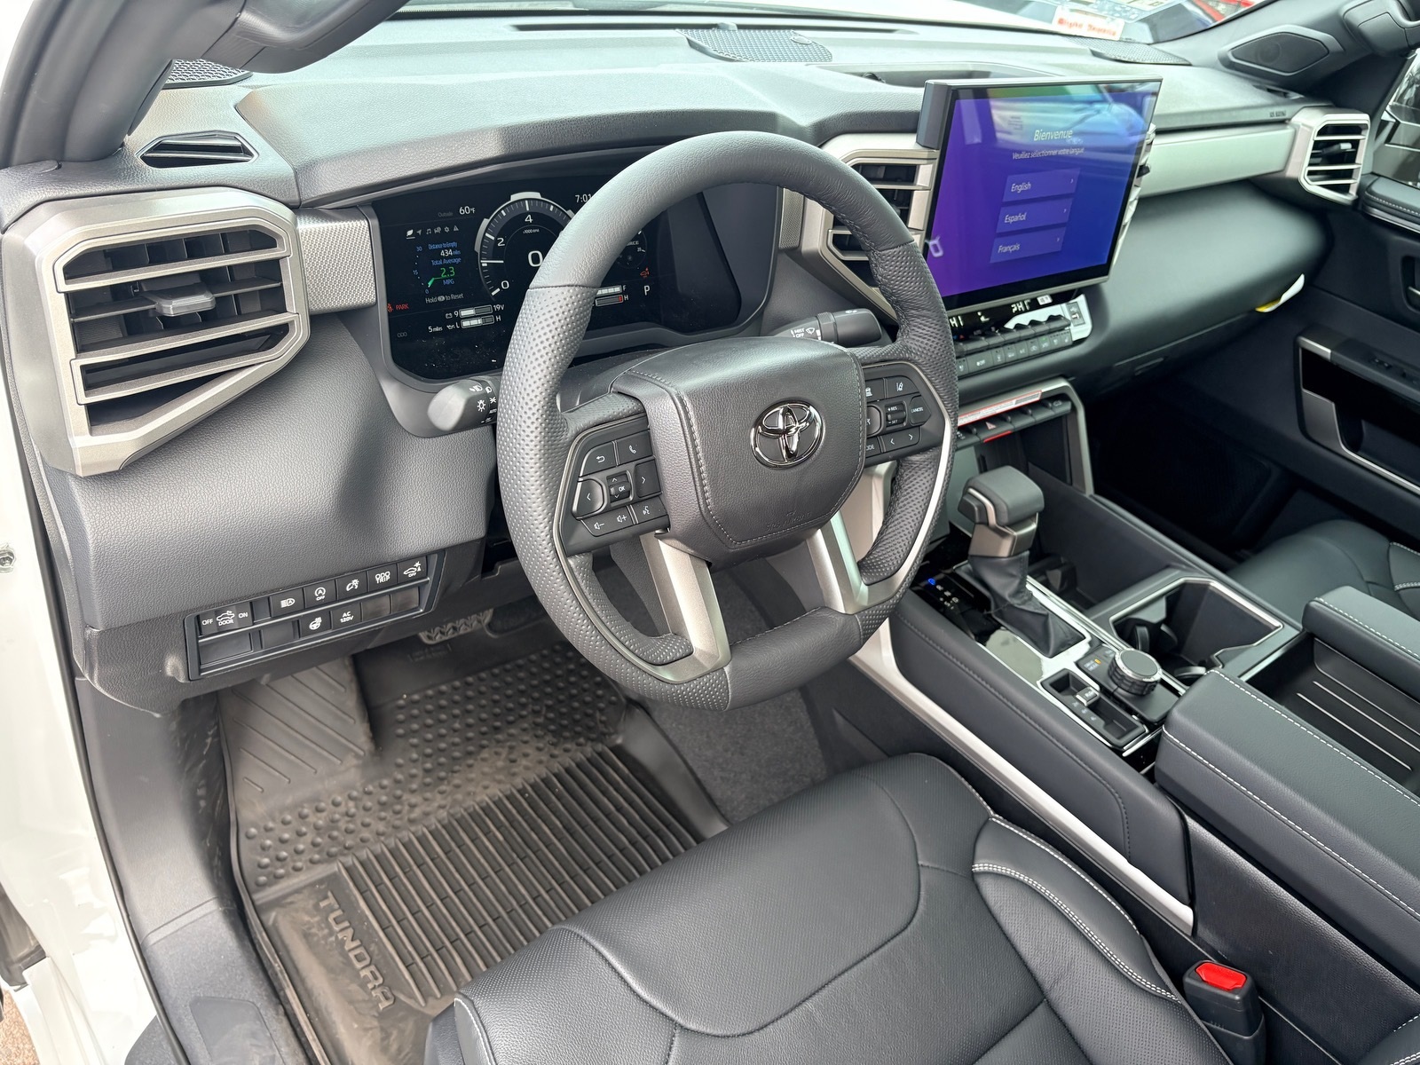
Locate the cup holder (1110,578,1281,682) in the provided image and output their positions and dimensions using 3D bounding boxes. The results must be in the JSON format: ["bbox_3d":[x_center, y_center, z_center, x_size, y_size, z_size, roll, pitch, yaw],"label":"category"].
[{"bbox_3d":[0.451,0.121,1.042,0.180,0.085,0.115,-17,41,-33],"label":"cup holder"}]

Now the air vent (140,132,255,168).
[{"bbox_3d":[-0.323,-0.236,0.677,0.068,0.025,0.038,-17,76,-33],"label":"air vent"}]

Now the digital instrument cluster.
[{"bbox_3d":[-0.118,-0.245,1.001,0.395,0.164,0.040,-18,26,-35],"label":"digital instrument cluster"}]

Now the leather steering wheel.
[{"bbox_3d":[0.019,-0.076,0.754,0.385,0.385,0.100,-17,18,-33],"label":"leather steering wheel"}]

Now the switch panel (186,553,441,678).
[{"bbox_3d":[-0.295,0.054,0.801,0.188,0.055,0.030,-17,36,-33],"label":"switch panel"}]

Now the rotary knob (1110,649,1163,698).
[{"bbox_3d":[0.383,0.124,0.957,0.042,0.023,0.042,6,33,-4],"label":"rotary knob"}]

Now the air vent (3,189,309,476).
[{"bbox_3d":[-0.346,-0.140,0.695,0.075,0.167,0.158,26,36,38],"label":"air vent"}]

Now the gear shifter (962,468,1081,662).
[{"bbox_3d":[0.290,0.012,0.991,0.068,0.125,0.160,-17,41,-33],"label":"gear shifter"}]

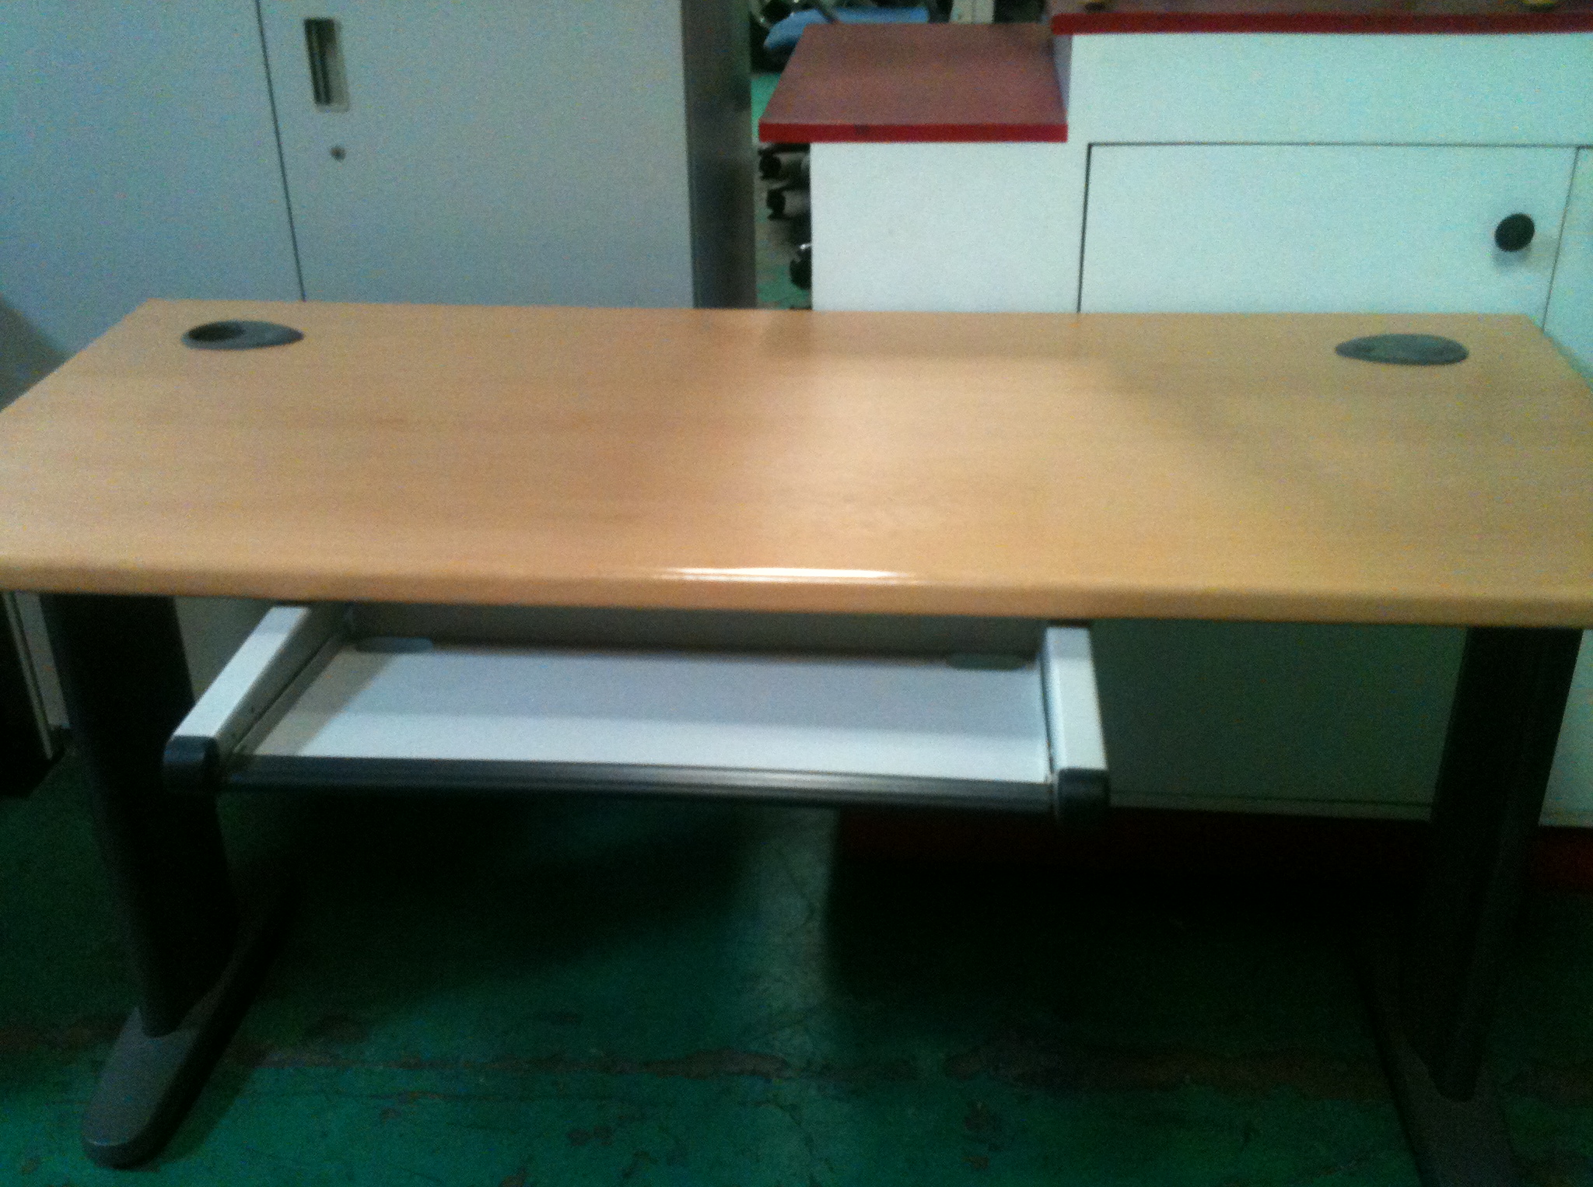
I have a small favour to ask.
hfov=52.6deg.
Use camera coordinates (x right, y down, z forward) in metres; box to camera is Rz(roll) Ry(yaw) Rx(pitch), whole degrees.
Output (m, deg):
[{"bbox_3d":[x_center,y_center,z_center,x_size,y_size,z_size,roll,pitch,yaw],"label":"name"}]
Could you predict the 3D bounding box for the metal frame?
[{"bbox_3d":[0.004,0.178,1.629,1.436,0.697,0.524,1,28,4],"label":"metal frame"}]

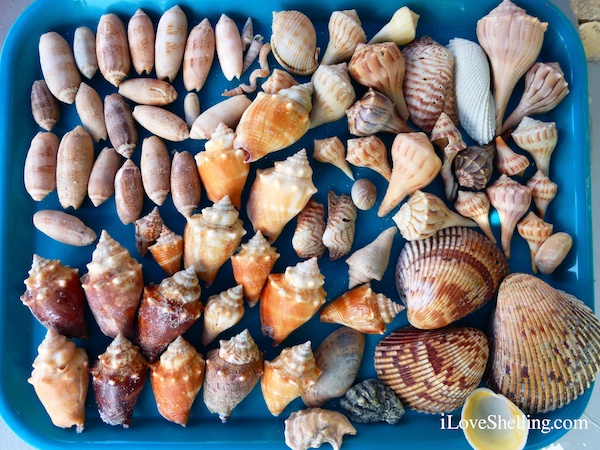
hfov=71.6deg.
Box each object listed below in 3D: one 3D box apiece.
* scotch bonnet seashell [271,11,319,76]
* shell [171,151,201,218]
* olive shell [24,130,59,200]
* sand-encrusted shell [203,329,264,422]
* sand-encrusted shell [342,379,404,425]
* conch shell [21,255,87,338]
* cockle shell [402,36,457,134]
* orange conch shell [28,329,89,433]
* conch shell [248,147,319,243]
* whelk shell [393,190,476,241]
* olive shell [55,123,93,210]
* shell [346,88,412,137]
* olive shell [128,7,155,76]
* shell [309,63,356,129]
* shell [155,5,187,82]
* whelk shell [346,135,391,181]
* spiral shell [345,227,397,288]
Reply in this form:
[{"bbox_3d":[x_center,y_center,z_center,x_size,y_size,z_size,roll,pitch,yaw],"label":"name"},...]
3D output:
[{"bbox_3d":[-0.004,-0.140,0.322,0.033,0.024,0.056,-28,88,-1],"label":"scotch bonnet seashell"},{"bbox_3d":[-0.088,-0.030,0.324,0.021,0.019,0.054,-7,88,-1],"label":"shell"},{"bbox_3d":[-0.196,-0.045,0.317,0.024,0.022,0.054,6,87,0],"label":"olive shell"},{"bbox_3d":[-0.048,0.111,0.307,0.041,0.033,0.070,13,88,1],"label":"sand-encrusted shell"},{"bbox_3d":[0.057,0.138,0.320,0.046,0.017,0.036,28,88,0],"label":"sand-encrusted shell"},{"bbox_3d":[-0.180,0.054,0.310,0.048,0.036,0.074,-31,88,-2],"label":"conch shell"},{"bbox_3d":[0.100,-0.107,0.319,0.037,0.028,0.076,-4,88,0],"label":"cockle shell"},{"bbox_3d":[-0.174,0.115,0.304,0.042,0.034,0.078,-11,88,0],"label":"orange conch shell"},{"bbox_3d":[-0.013,-0.023,0.309,0.047,0.035,0.076,21,88,1],"label":"conch shell"},{"bbox_3d":[0.101,-0.005,0.308,0.063,0.029,0.036,6,88,0],"label":"whelk shell"},{"bbox_3d":[-0.171,-0.044,0.318,0.027,0.025,0.063,3,88,0],"label":"olive shell"},{"bbox_3d":[0.060,-0.078,0.310,0.051,0.035,0.039,25,87,1],"label":"shell"},{"bbox_3d":[-0.123,-0.142,0.323,0.018,0.017,0.051,-7,88,0],"label":"olive shell"},{"bbox_3d":[0.021,-0.096,0.313,0.035,0.031,0.060,28,87,1],"label":"shell"},{"bbox_3d":[-0.100,-0.140,0.320,0.023,0.021,0.060,9,88,0],"label":"shell"},{"bbox_3d":[0.055,-0.048,0.318,0.047,0.025,0.028,45,88,2],"label":"whelk shell"},{"bbox_3d":[0.055,0.024,0.313,0.030,0.022,0.057,33,88,1],"label":"spiral shell"}]

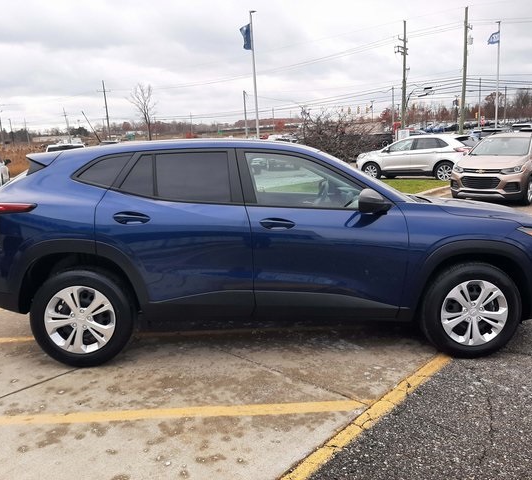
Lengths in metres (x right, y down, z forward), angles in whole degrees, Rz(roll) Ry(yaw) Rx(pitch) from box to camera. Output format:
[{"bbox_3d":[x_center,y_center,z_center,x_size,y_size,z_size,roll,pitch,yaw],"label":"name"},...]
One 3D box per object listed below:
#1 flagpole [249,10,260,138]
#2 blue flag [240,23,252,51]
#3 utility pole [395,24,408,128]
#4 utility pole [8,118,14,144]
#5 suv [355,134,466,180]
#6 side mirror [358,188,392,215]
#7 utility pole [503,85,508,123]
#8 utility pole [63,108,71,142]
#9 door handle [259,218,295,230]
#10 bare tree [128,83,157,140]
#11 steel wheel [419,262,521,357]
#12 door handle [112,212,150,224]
[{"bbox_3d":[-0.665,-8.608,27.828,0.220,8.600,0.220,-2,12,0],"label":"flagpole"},{"bbox_3d":[-1.133,-11.471,27.230,0.680,1.550,0.200,-2,12,0],"label":"blue flag"},{"bbox_3d":[12.970,-14.311,45.147,1.300,11.600,0.600,-2,12,0],"label":"utility pole"},{"bbox_3d":[-81.846,-34.608,154.853,0.250,8.500,0.250,-8,12,-26],"label":"utility pole"},{"bbox_3d":[5.982,-3.300,19.185,4.800,1.735,1.930,5,13,36],"label":"suv"},{"bbox_3d":[0.689,-0.242,3.023,0.190,0.165,0.250,-2,11,4],"label":"side mirror"},{"bbox_3d":[59.149,-32.808,118.719,0.300,9.800,0.300,3,12,26],"label":"utility pole"},{"bbox_3d":[-52.376,-28.509,126.404,1.800,11.740,0.400,-2,12,0],"label":"utility pole"},{"bbox_3d":[0.073,-0.106,3.177,0.230,0.060,0.050,-1,10,-2],"label":"door handle"},{"bbox_3d":[-13.481,-13.162,53.326,3.500,8.200,3.400,-2,12,0],"label":"bare tree"},{"bbox_3d":[1.449,0.494,3.436,0.690,0.690,0.225,-1,10,-2],"label":"steel wheel"},{"bbox_3d":[-0.876,-0.140,3.130,0.230,0.060,0.050,-1,10,-2],"label":"door handle"}]

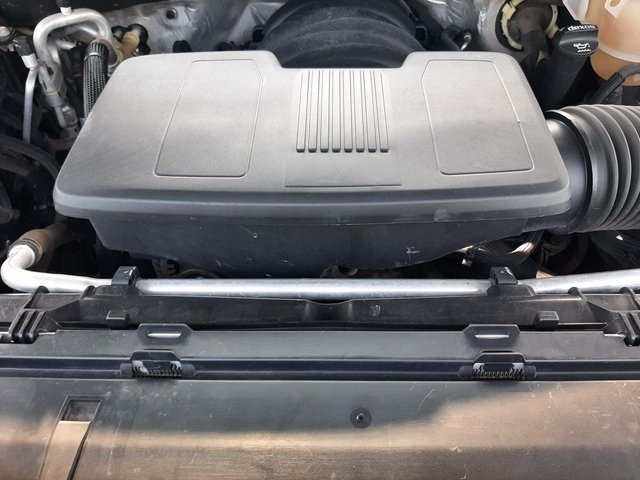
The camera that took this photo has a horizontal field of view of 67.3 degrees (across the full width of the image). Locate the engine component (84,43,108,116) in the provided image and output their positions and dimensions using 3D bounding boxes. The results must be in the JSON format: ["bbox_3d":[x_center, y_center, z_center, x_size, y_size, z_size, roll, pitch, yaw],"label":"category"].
[{"bbox_3d":[-0.305,-0.217,0.655,0.032,0.032,0.115,0,80,-11],"label":"engine component"}]

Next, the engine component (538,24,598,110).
[{"bbox_3d":[0.397,-0.274,0.770,0.055,0.145,0.052,3,58,5],"label":"engine component"}]

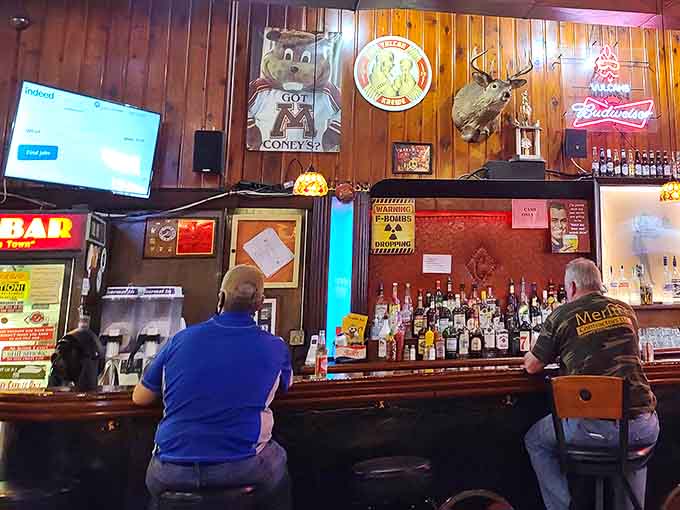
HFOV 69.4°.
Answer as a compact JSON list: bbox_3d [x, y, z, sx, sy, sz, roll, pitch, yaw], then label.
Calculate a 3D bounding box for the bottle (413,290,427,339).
[{"bbox_3d":[0.531,0.393,3.260,0.085,0.320,0.085,2,-7,-9],"label":"bottle"}]

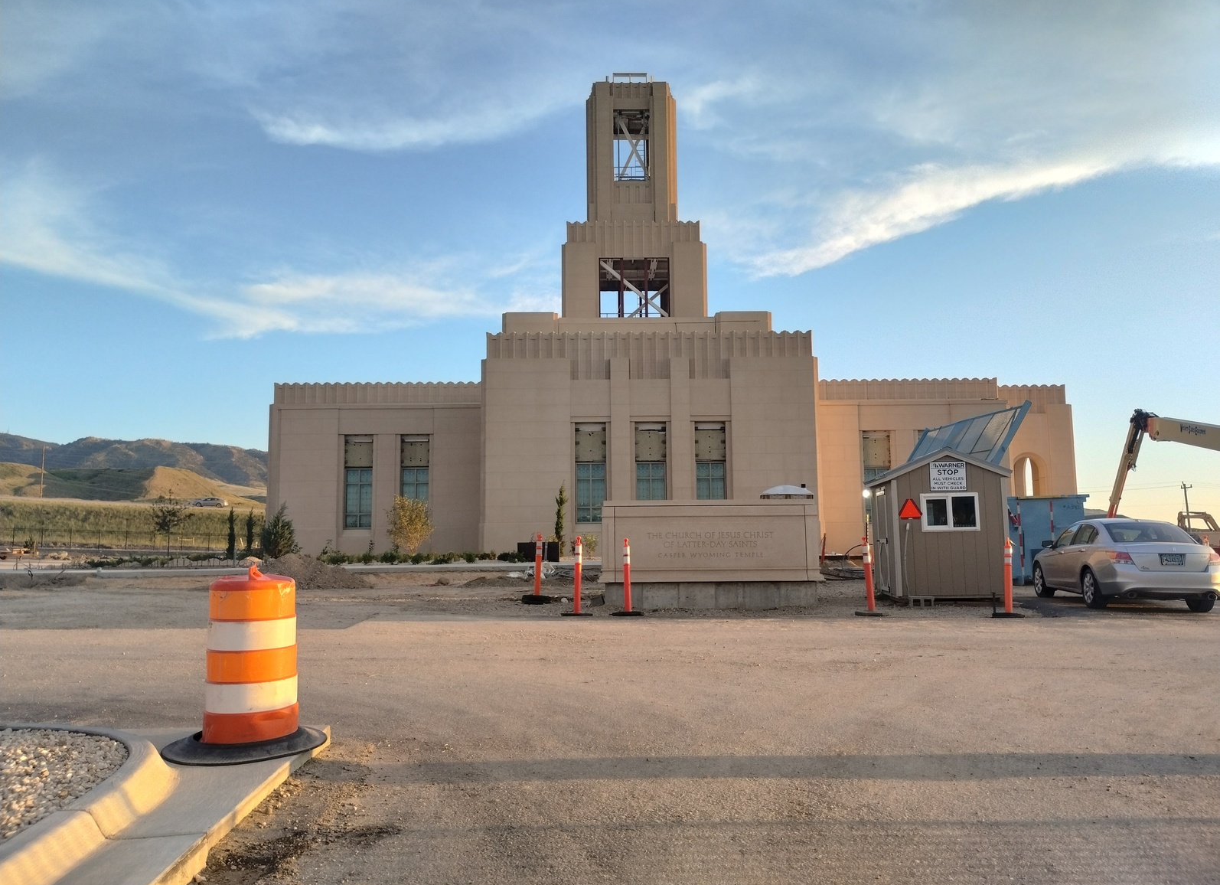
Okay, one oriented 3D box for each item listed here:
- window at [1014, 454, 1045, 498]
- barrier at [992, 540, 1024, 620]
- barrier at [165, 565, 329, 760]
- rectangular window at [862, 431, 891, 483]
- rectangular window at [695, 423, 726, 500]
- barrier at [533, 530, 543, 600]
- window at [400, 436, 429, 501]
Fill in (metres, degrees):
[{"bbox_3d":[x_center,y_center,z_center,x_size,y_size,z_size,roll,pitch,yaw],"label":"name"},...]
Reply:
[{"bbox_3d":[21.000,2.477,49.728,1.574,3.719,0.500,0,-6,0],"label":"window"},{"bbox_3d":[5.449,1.844,13.523,0.437,1.076,0.420,-1,-6,0],"label":"barrier"},{"bbox_3d":[-2.014,1.201,5.557,0.870,1.010,0.870,-1,-6,0],"label":"barrier"},{"bbox_3d":[12.631,1.680,46.999,1.355,4.476,0.300,0,-6,0],"label":"rectangular window"},{"bbox_3d":[4.435,1.316,43.525,1.381,4.377,0.300,0,-6,0],"label":"rectangular window"},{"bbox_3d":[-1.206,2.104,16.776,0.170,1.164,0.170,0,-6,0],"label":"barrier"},{"bbox_3d":[-9.264,1.895,46.997,1.401,4.452,0.300,0,-6,0],"label":"window"}]

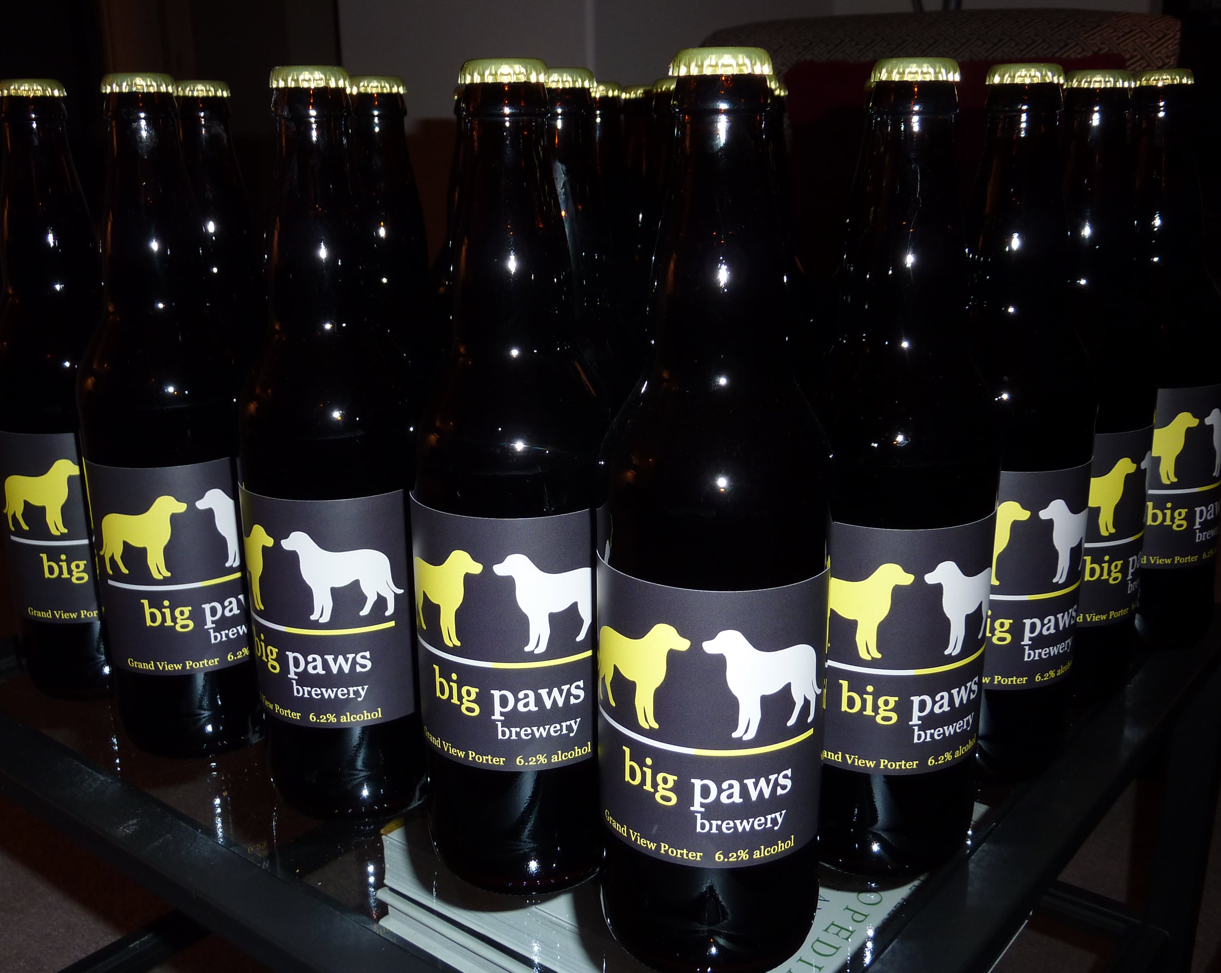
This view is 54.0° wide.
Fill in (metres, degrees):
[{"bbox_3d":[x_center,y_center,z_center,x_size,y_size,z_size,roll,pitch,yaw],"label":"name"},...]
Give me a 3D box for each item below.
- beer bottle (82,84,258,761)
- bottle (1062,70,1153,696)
[{"bbox_3d":[-0.188,-0.026,0.519,0.074,0.288,0.074,-8,19,-24],"label":"beer bottle"},{"bbox_3d":[0.215,-0.043,0.560,0.074,0.288,0.074,-13,21,-34],"label":"bottle"}]

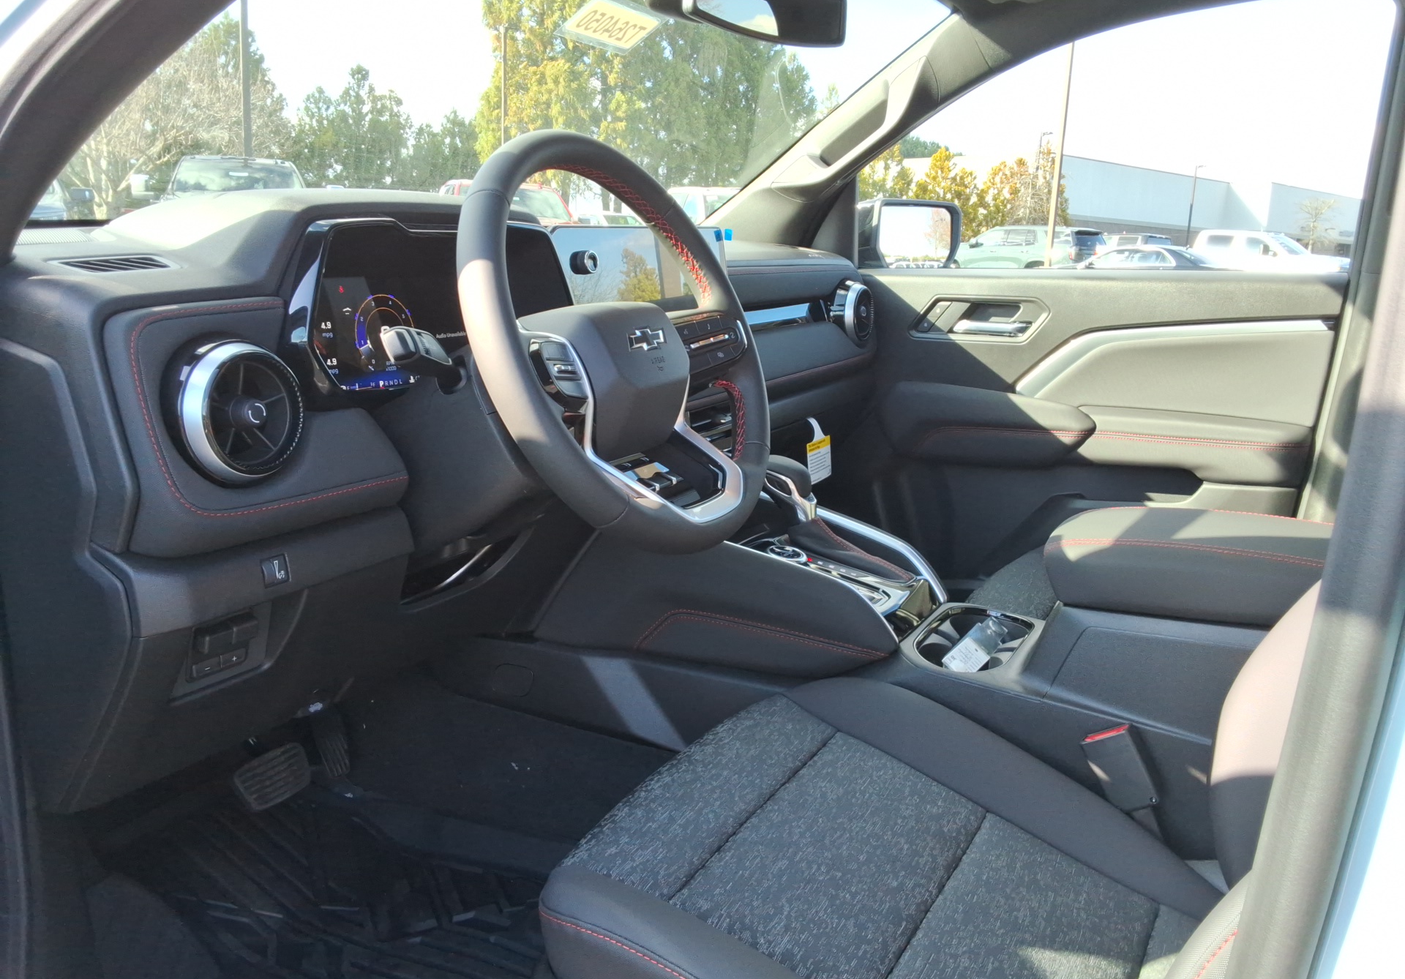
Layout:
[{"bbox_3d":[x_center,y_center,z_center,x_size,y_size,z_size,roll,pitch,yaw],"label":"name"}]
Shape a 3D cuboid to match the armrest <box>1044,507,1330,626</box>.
[{"bbox_3d":[0.517,0.071,1.096,0.320,0.080,0.200,6,11,30],"label":"armrest"}]

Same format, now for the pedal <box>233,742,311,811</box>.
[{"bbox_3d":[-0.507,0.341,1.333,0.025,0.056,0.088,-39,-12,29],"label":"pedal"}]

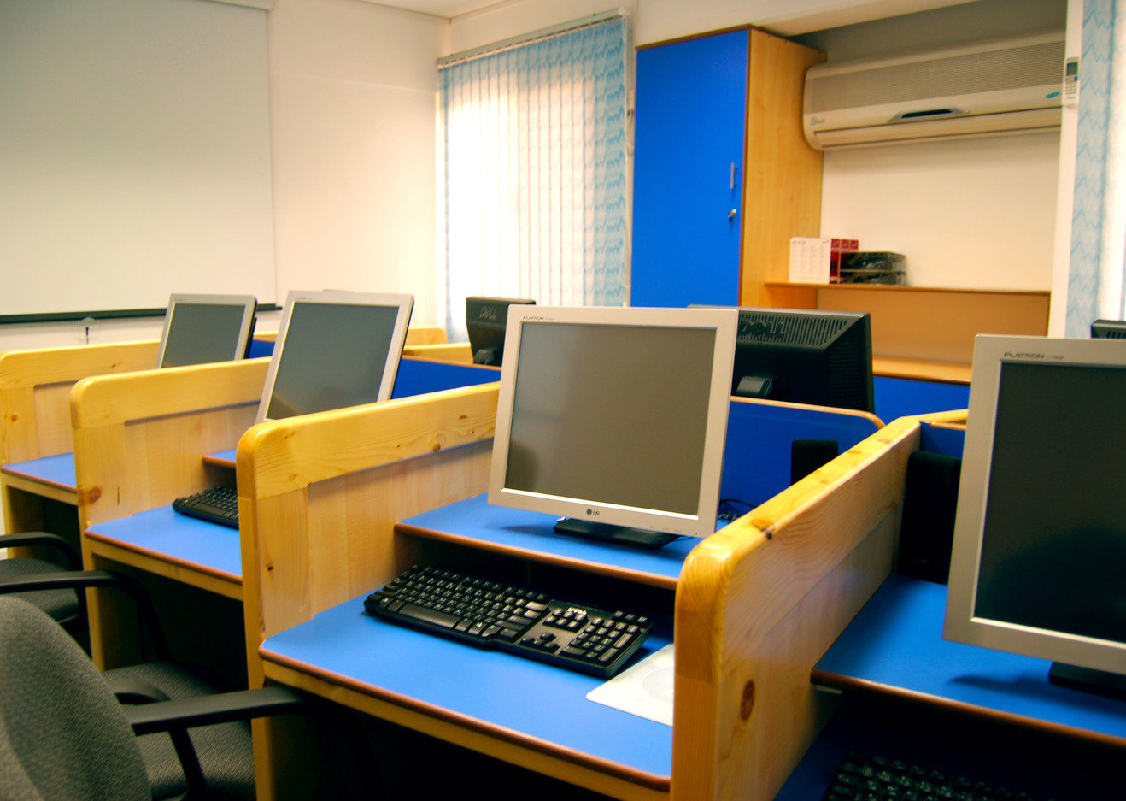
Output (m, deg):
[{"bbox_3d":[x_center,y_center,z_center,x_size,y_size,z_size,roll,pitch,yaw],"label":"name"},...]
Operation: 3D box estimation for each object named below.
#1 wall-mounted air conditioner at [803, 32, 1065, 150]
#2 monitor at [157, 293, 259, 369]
[{"bbox_3d":[1.291,-1.048,3.096,0.890,0.282,0.190,9,12,43],"label":"wall-mounted air conditioner"},{"bbox_3d":[-0.981,-0.114,2.578,0.396,0.370,0.220,6,11,34],"label":"monitor"}]

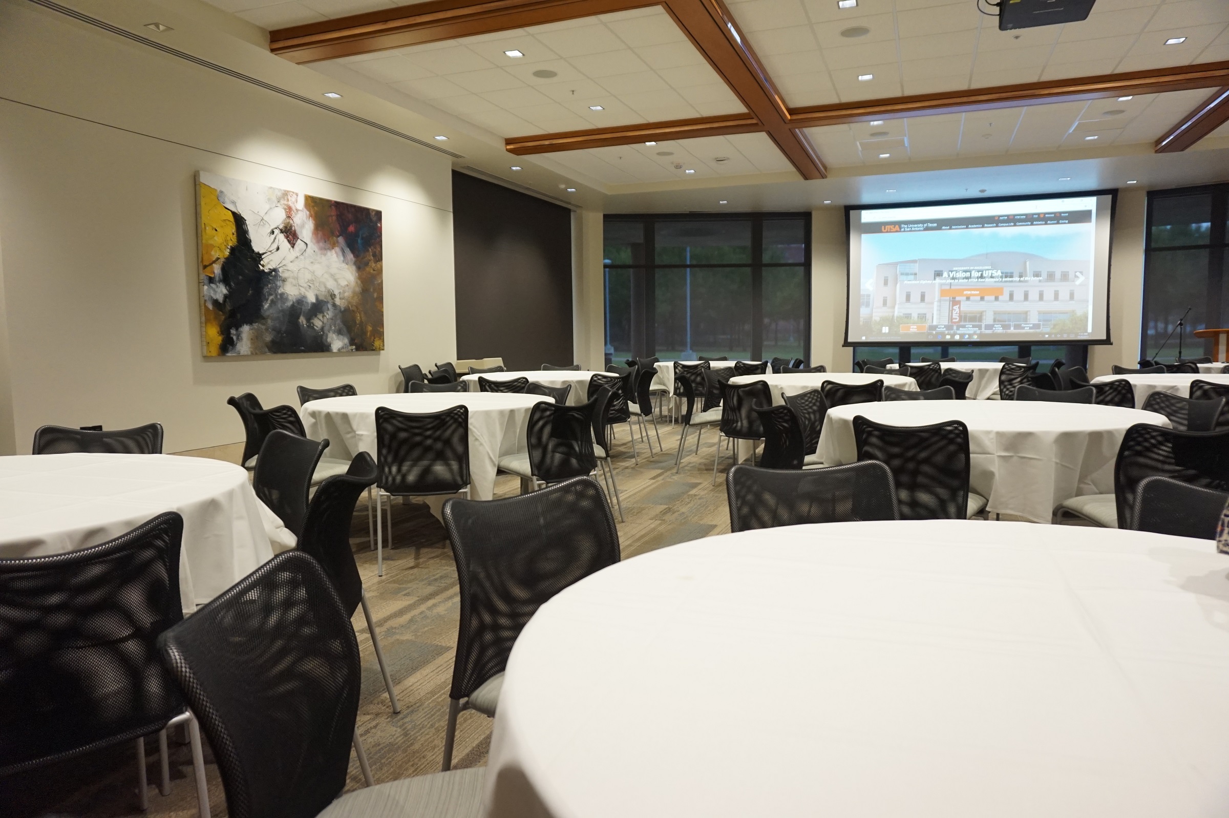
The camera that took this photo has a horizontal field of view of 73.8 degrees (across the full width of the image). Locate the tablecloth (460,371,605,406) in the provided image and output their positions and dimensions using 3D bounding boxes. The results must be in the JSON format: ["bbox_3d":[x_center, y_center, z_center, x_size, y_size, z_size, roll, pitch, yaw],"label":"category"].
[{"bbox_3d":[-0.725,0.033,8.073,1.570,0.720,1.570,1,6,21],"label":"tablecloth"}]

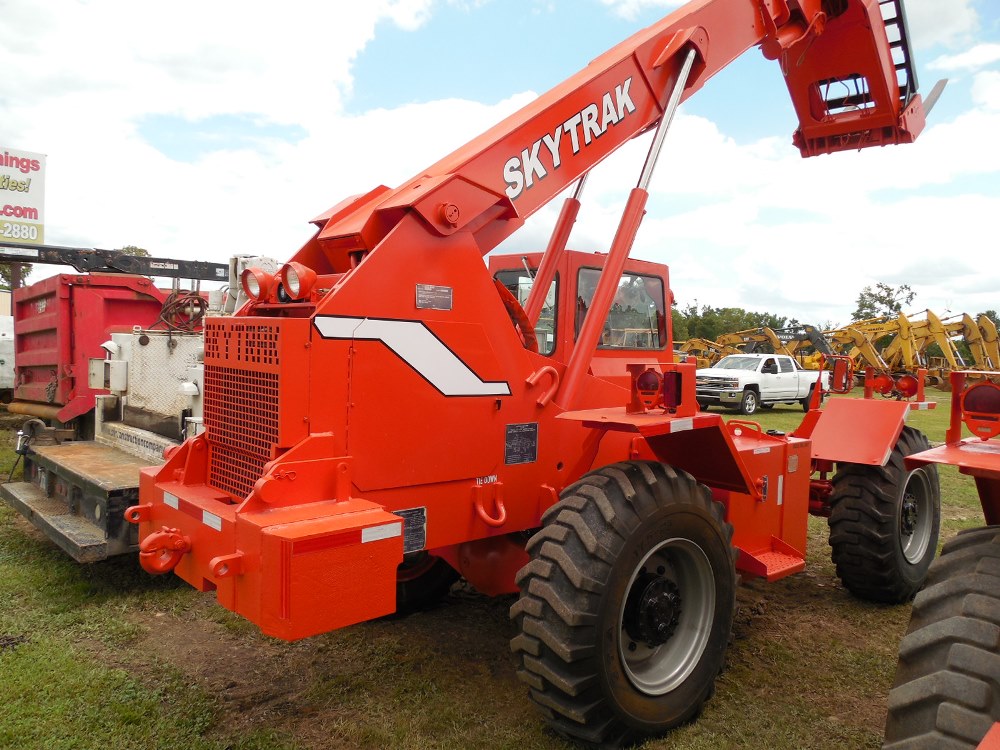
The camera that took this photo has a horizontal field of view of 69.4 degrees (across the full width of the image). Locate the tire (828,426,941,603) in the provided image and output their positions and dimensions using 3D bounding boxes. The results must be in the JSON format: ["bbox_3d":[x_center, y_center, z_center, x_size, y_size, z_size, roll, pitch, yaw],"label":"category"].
[{"bbox_3d":[3.005,1.049,5.550,1.270,1.270,0.390,0,3,-42],"label":"tire"}]

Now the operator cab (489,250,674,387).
[{"bbox_3d":[0.665,-0.151,5.772,1.340,1.480,0.810,0,3,-43],"label":"operator cab"}]

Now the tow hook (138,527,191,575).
[{"bbox_3d":[-1.332,0.701,2.880,0.175,0.170,0.100,0,3,-43],"label":"tow hook"}]

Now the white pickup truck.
[{"bbox_3d":[8.920,0.285,24.800,6.080,1.960,2.150,0,3,-39],"label":"white pickup truck"}]

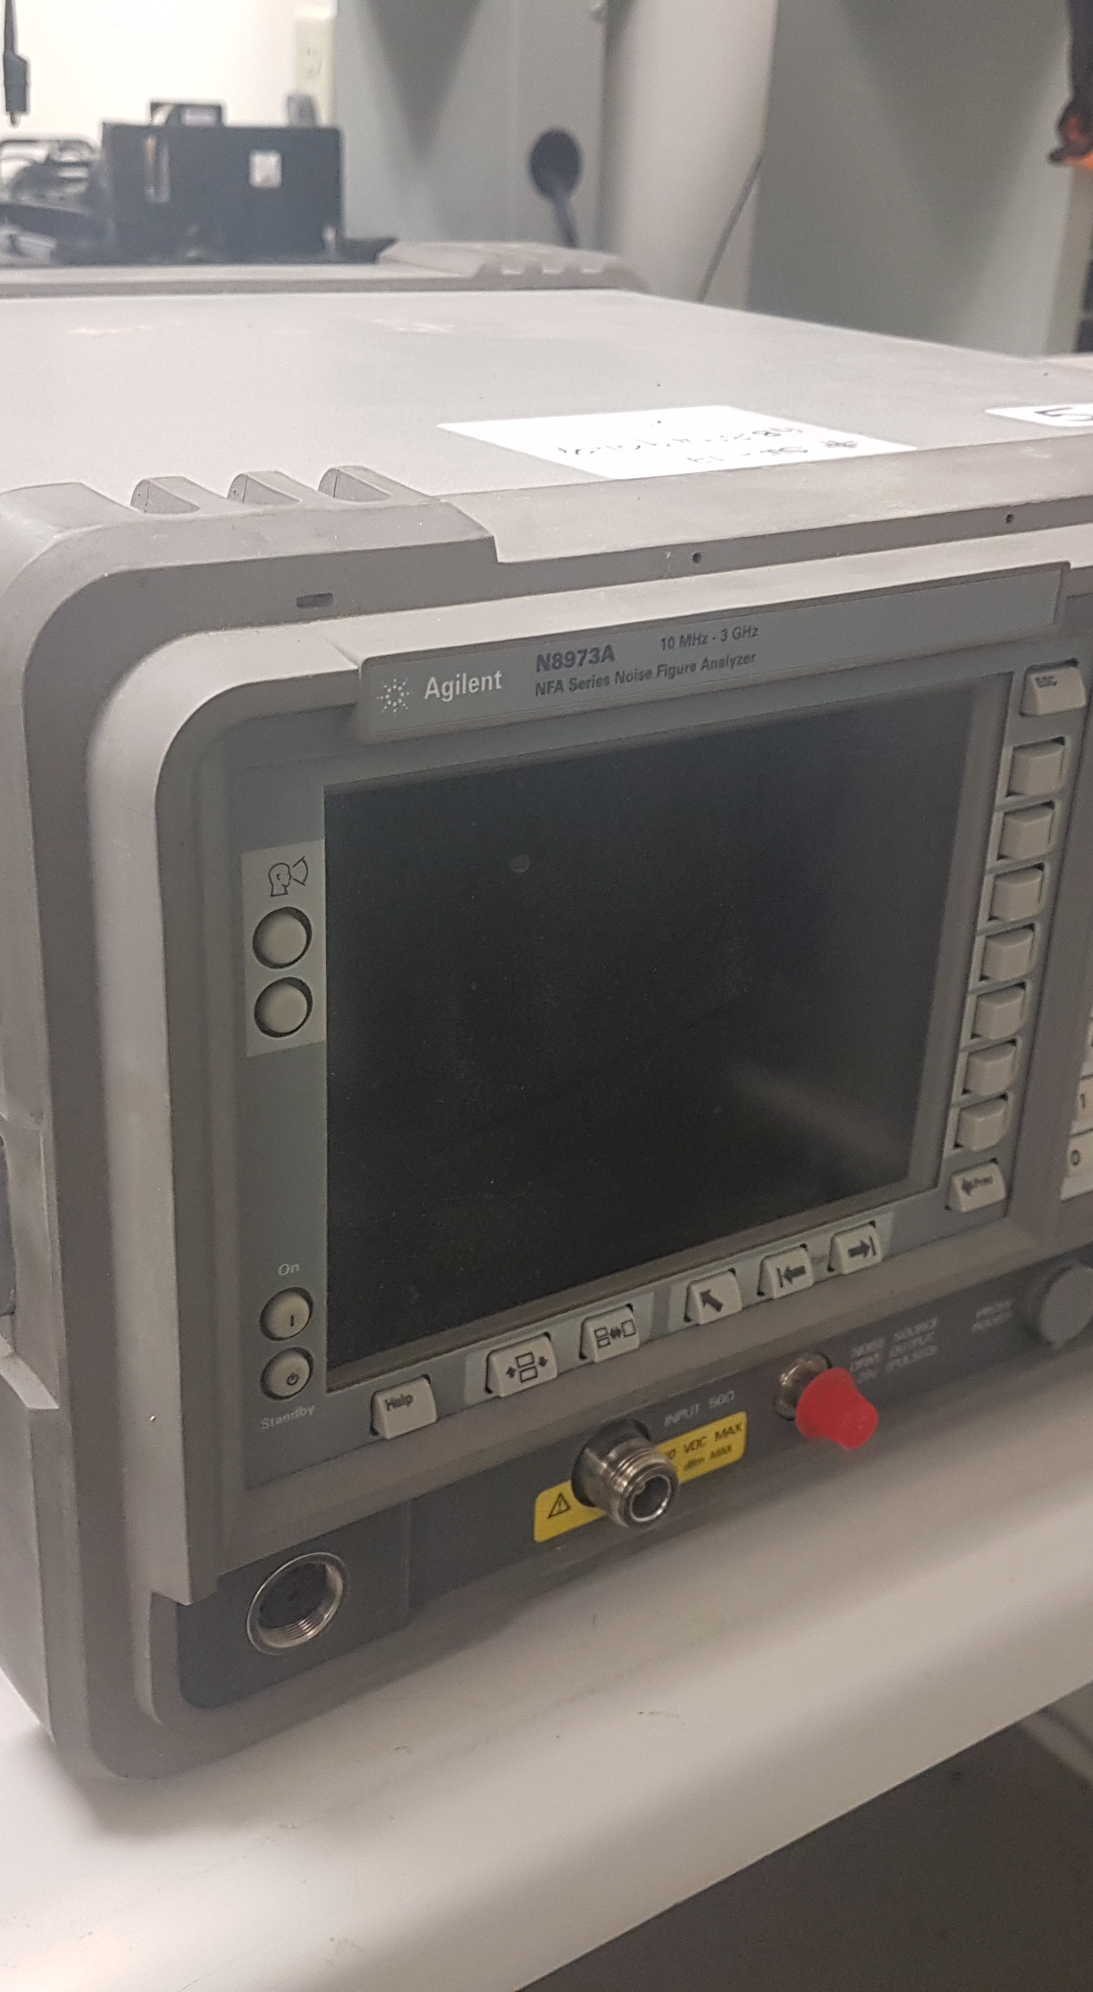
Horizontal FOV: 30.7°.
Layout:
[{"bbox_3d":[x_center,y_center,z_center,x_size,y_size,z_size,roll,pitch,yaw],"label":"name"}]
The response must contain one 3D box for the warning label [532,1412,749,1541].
[{"bbox_3d":[0.020,0.099,0.411,0.054,0.013,0.001,-14,29,-31],"label":"warning label"}]

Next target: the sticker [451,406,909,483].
[{"bbox_3d":[0.026,-0.111,0.399,0.076,0.001,0.060,-14,29,-31],"label":"sticker"}]

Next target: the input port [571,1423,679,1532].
[{"bbox_3d":[0.017,0.097,0.399,0.018,0.018,0.015,-14,29,-31],"label":"input port"}]

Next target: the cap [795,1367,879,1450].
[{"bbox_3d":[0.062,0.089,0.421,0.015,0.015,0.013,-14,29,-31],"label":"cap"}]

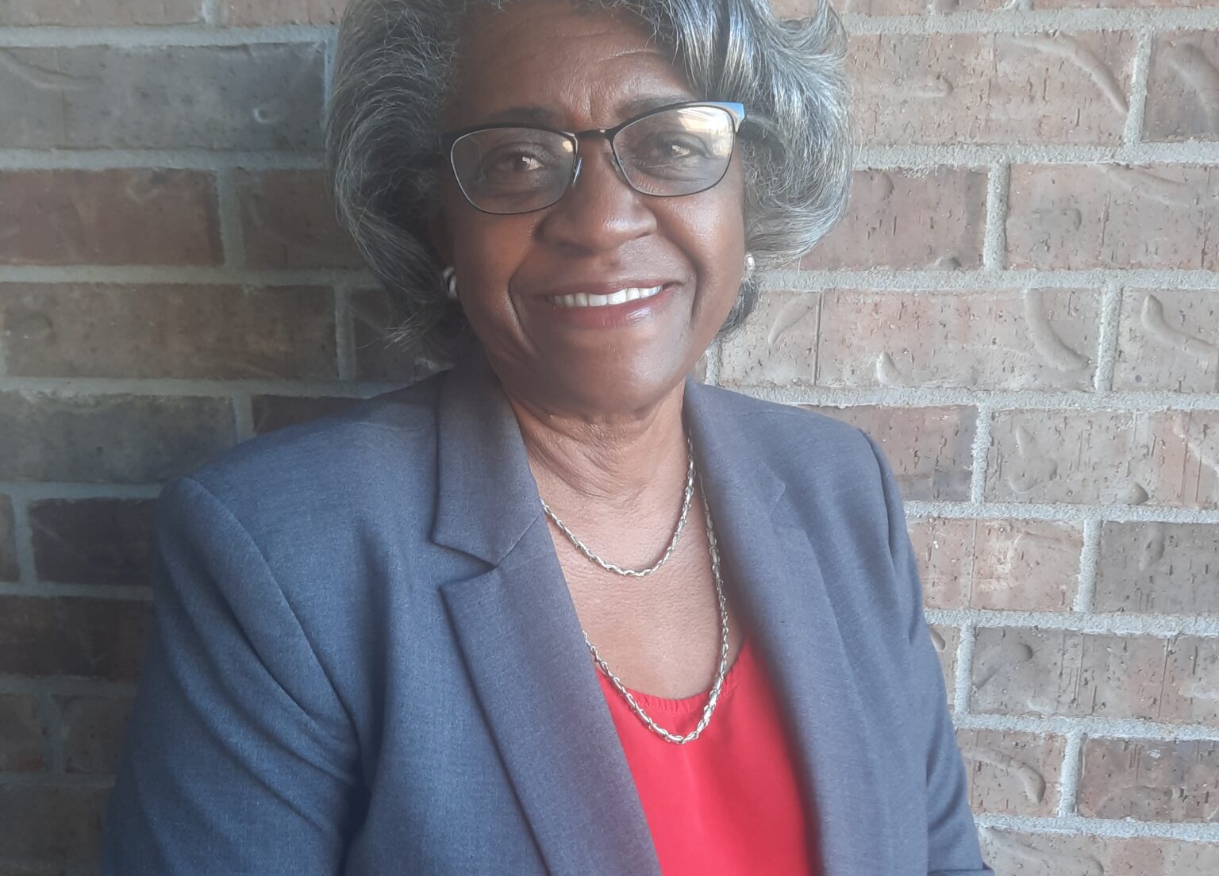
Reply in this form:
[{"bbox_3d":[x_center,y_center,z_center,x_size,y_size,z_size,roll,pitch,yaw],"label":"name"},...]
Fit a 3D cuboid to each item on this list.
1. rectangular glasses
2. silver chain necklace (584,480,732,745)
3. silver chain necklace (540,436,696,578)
[{"bbox_3d":[-0.012,-0.134,0.579,0.136,0.044,0.142,-7,10,-3],"label":"rectangular glasses"},{"bbox_3d":[0.008,0.063,0.693,0.135,0.187,0.145,-5,15,-19],"label":"silver chain necklace"},{"bbox_3d":[-0.006,0.016,0.694,0.128,0.095,0.127,-5,15,-19],"label":"silver chain necklace"}]

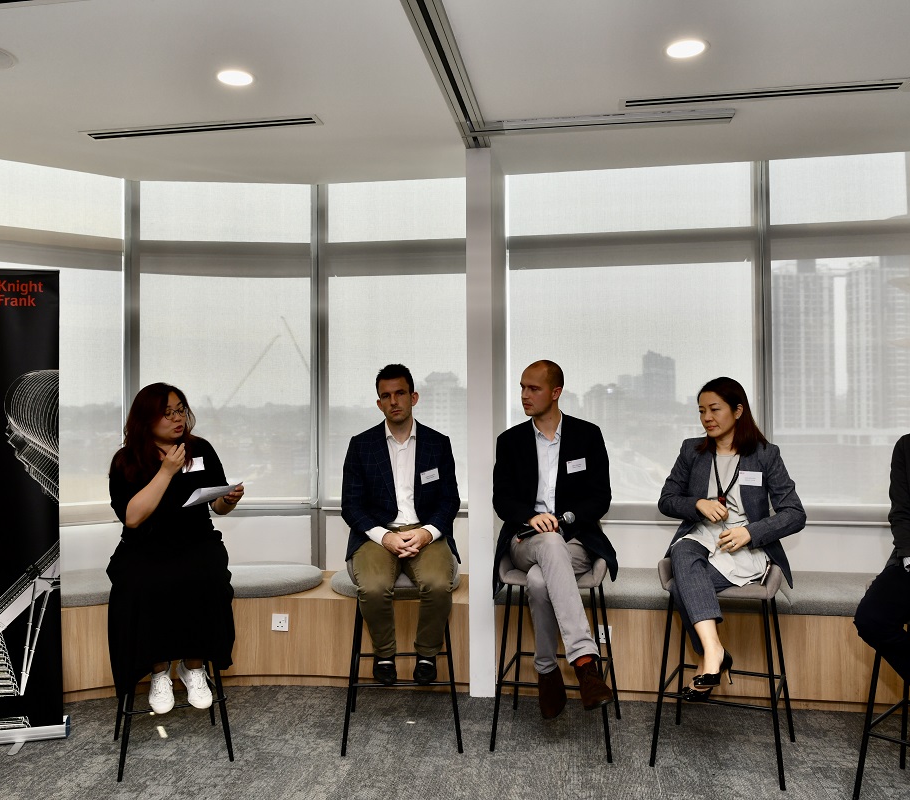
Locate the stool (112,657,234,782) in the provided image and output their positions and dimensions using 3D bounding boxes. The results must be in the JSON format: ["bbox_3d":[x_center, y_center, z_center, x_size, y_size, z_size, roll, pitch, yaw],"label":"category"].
[{"bbox_3d":[-1.194,1.056,3.369,0.440,0.840,0.440,0,-1,-25],"label":"stool"}]

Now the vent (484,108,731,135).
[{"bbox_3d":[0.696,-1.278,3.670,1.110,0.050,0.180,-1,-1,7],"label":"vent"}]

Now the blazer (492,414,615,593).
[{"bbox_3d":[0.430,0.453,3.503,0.535,0.779,0.420,-1,-1,13],"label":"blazer"}]

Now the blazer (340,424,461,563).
[{"bbox_3d":[-0.238,0.403,3.526,0.533,0.625,0.400,-1,-1,-2],"label":"blazer"}]

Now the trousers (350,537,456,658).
[{"bbox_3d":[-0.208,0.807,3.412,0.440,0.520,0.600,-1,-1,-2],"label":"trousers"}]

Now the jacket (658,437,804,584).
[{"bbox_3d":[1.142,0.467,3.326,0.578,0.615,0.400,-1,-1,24],"label":"jacket"}]

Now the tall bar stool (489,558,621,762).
[{"bbox_3d":[0.451,1.032,3.498,0.490,0.860,0.490,-1,-1,16],"label":"tall bar stool"}]

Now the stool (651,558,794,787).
[{"bbox_3d":[1.108,1.024,3.292,0.490,0.860,0.490,-1,-1,27],"label":"stool"}]

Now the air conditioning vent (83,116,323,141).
[{"bbox_3d":[-1.173,-1.261,3.688,1.140,0.040,0.130,-1,-1,10],"label":"air conditioning vent"}]

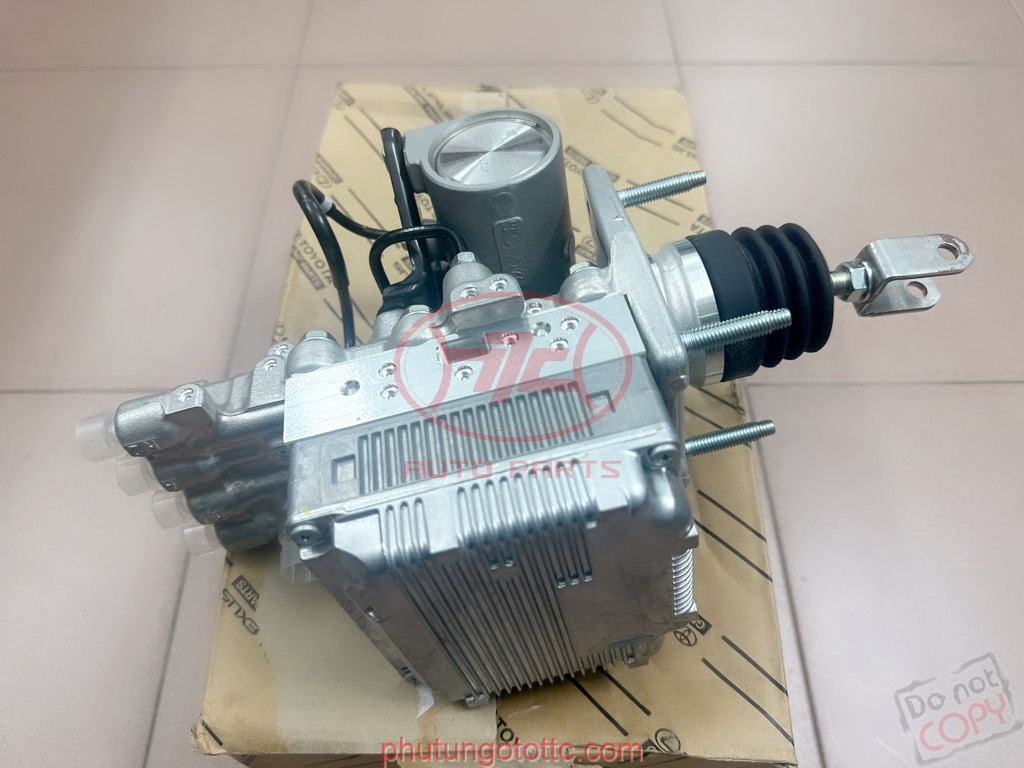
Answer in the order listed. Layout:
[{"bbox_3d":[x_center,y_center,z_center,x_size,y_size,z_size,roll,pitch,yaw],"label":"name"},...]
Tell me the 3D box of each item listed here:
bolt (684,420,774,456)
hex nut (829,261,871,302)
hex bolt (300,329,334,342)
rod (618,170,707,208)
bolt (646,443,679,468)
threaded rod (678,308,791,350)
[{"bbox_3d":[0.082,0.021,0.271,0.036,0.008,0.008,-14,82,3],"label":"bolt"},{"bbox_3d":[0.133,-0.040,0.277,0.008,0.014,0.016,-9,94,-6],"label":"hex nut"},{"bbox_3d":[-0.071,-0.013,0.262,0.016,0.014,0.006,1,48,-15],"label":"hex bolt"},{"bbox_3d":[0.058,-0.076,0.277,0.036,0.008,0.008,-14,102,3],"label":"rod"},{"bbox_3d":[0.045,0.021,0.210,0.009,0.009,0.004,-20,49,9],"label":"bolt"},{"bbox_3d":[0.071,-0.017,0.225,0.036,0.008,0.008,-14,90,3],"label":"threaded rod"}]

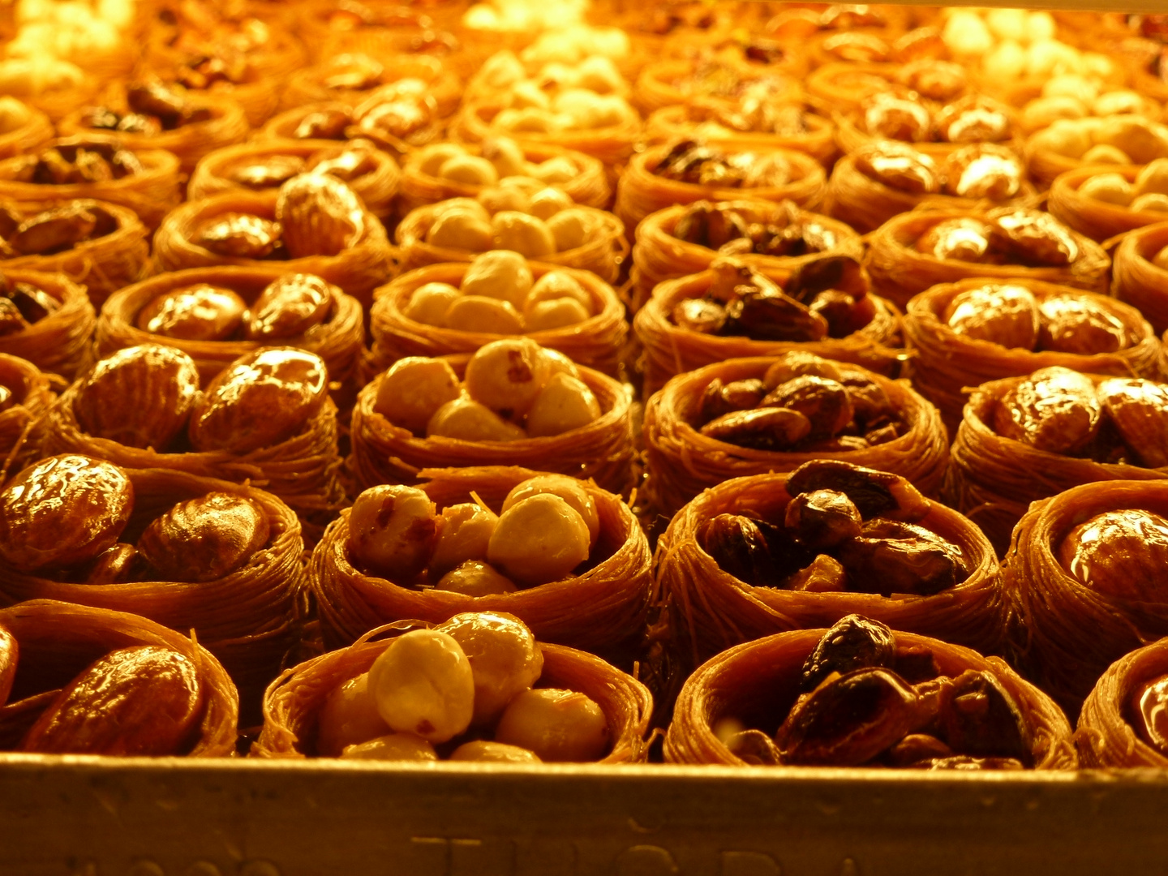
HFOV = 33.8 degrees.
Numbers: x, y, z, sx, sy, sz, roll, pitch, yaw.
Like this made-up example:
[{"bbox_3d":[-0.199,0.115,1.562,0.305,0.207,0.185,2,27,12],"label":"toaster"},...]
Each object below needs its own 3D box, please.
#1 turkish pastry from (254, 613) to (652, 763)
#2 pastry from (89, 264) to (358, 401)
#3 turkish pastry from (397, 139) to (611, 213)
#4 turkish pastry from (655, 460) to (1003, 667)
[{"bbox_3d":[-0.015,0.040,0.231,0.047,0.032,0.047,1,22,0],"label":"turkish pastry"},{"bbox_3d":[-0.068,-0.016,0.371,0.050,0.028,0.050,1,22,0],"label":"pastry"},{"bbox_3d":[-0.019,-0.057,0.465,0.050,0.029,0.050,0,24,0],"label":"turkish pastry"},{"bbox_3d":[0.035,0.024,0.280,0.049,0.026,0.049,1,22,0],"label":"turkish pastry"}]

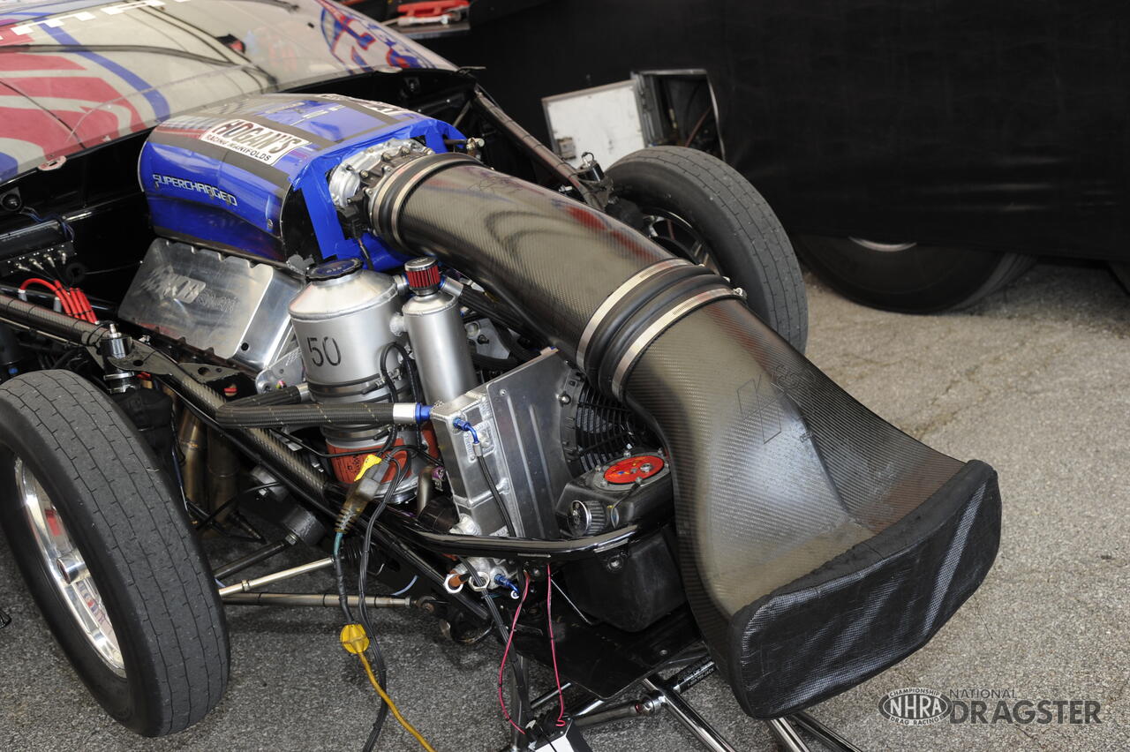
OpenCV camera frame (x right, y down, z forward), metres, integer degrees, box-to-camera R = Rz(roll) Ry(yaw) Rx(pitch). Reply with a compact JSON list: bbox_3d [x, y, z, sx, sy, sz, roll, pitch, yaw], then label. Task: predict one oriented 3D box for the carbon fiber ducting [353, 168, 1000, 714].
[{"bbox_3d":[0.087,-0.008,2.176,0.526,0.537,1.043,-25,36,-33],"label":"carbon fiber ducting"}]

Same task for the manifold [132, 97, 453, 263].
[{"bbox_3d":[-0.517,-0.414,2.759,0.415,0.288,0.638,-25,22,-33],"label":"manifold"}]

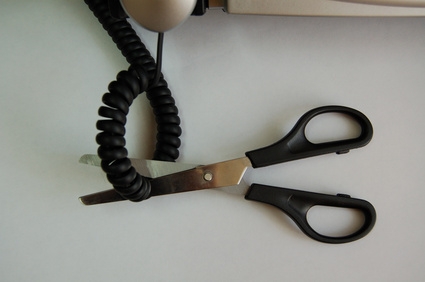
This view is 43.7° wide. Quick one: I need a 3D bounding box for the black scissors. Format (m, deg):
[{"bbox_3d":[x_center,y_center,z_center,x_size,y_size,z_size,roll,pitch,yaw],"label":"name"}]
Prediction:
[{"bbox_3d":[0.009,0.019,0.305,0.170,0.011,0.080,-1,83,0],"label":"black scissors"}]

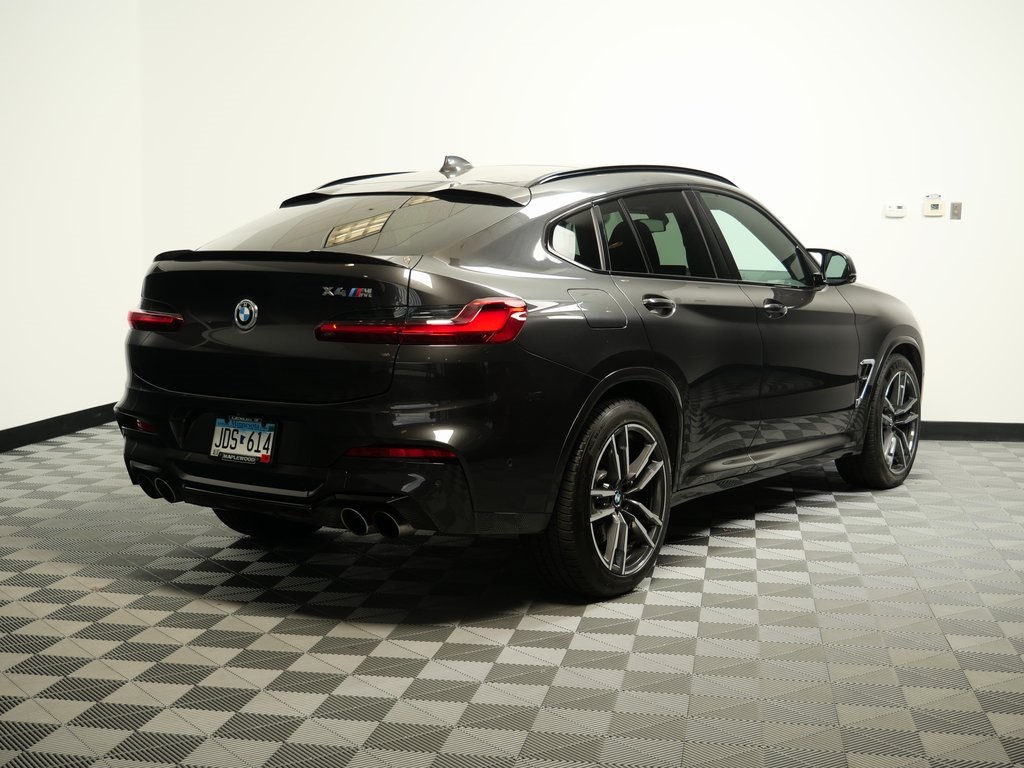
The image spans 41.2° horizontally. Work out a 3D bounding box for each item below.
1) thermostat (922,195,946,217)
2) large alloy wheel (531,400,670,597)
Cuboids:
[{"bbox_3d":[2.829,-1.199,9.141,0.145,0.150,0.040,1,5,10],"label":"thermostat"},{"bbox_3d":[0.324,0.400,5.013,0.265,0.732,0.740,4,7,35],"label":"large alloy wheel"}]

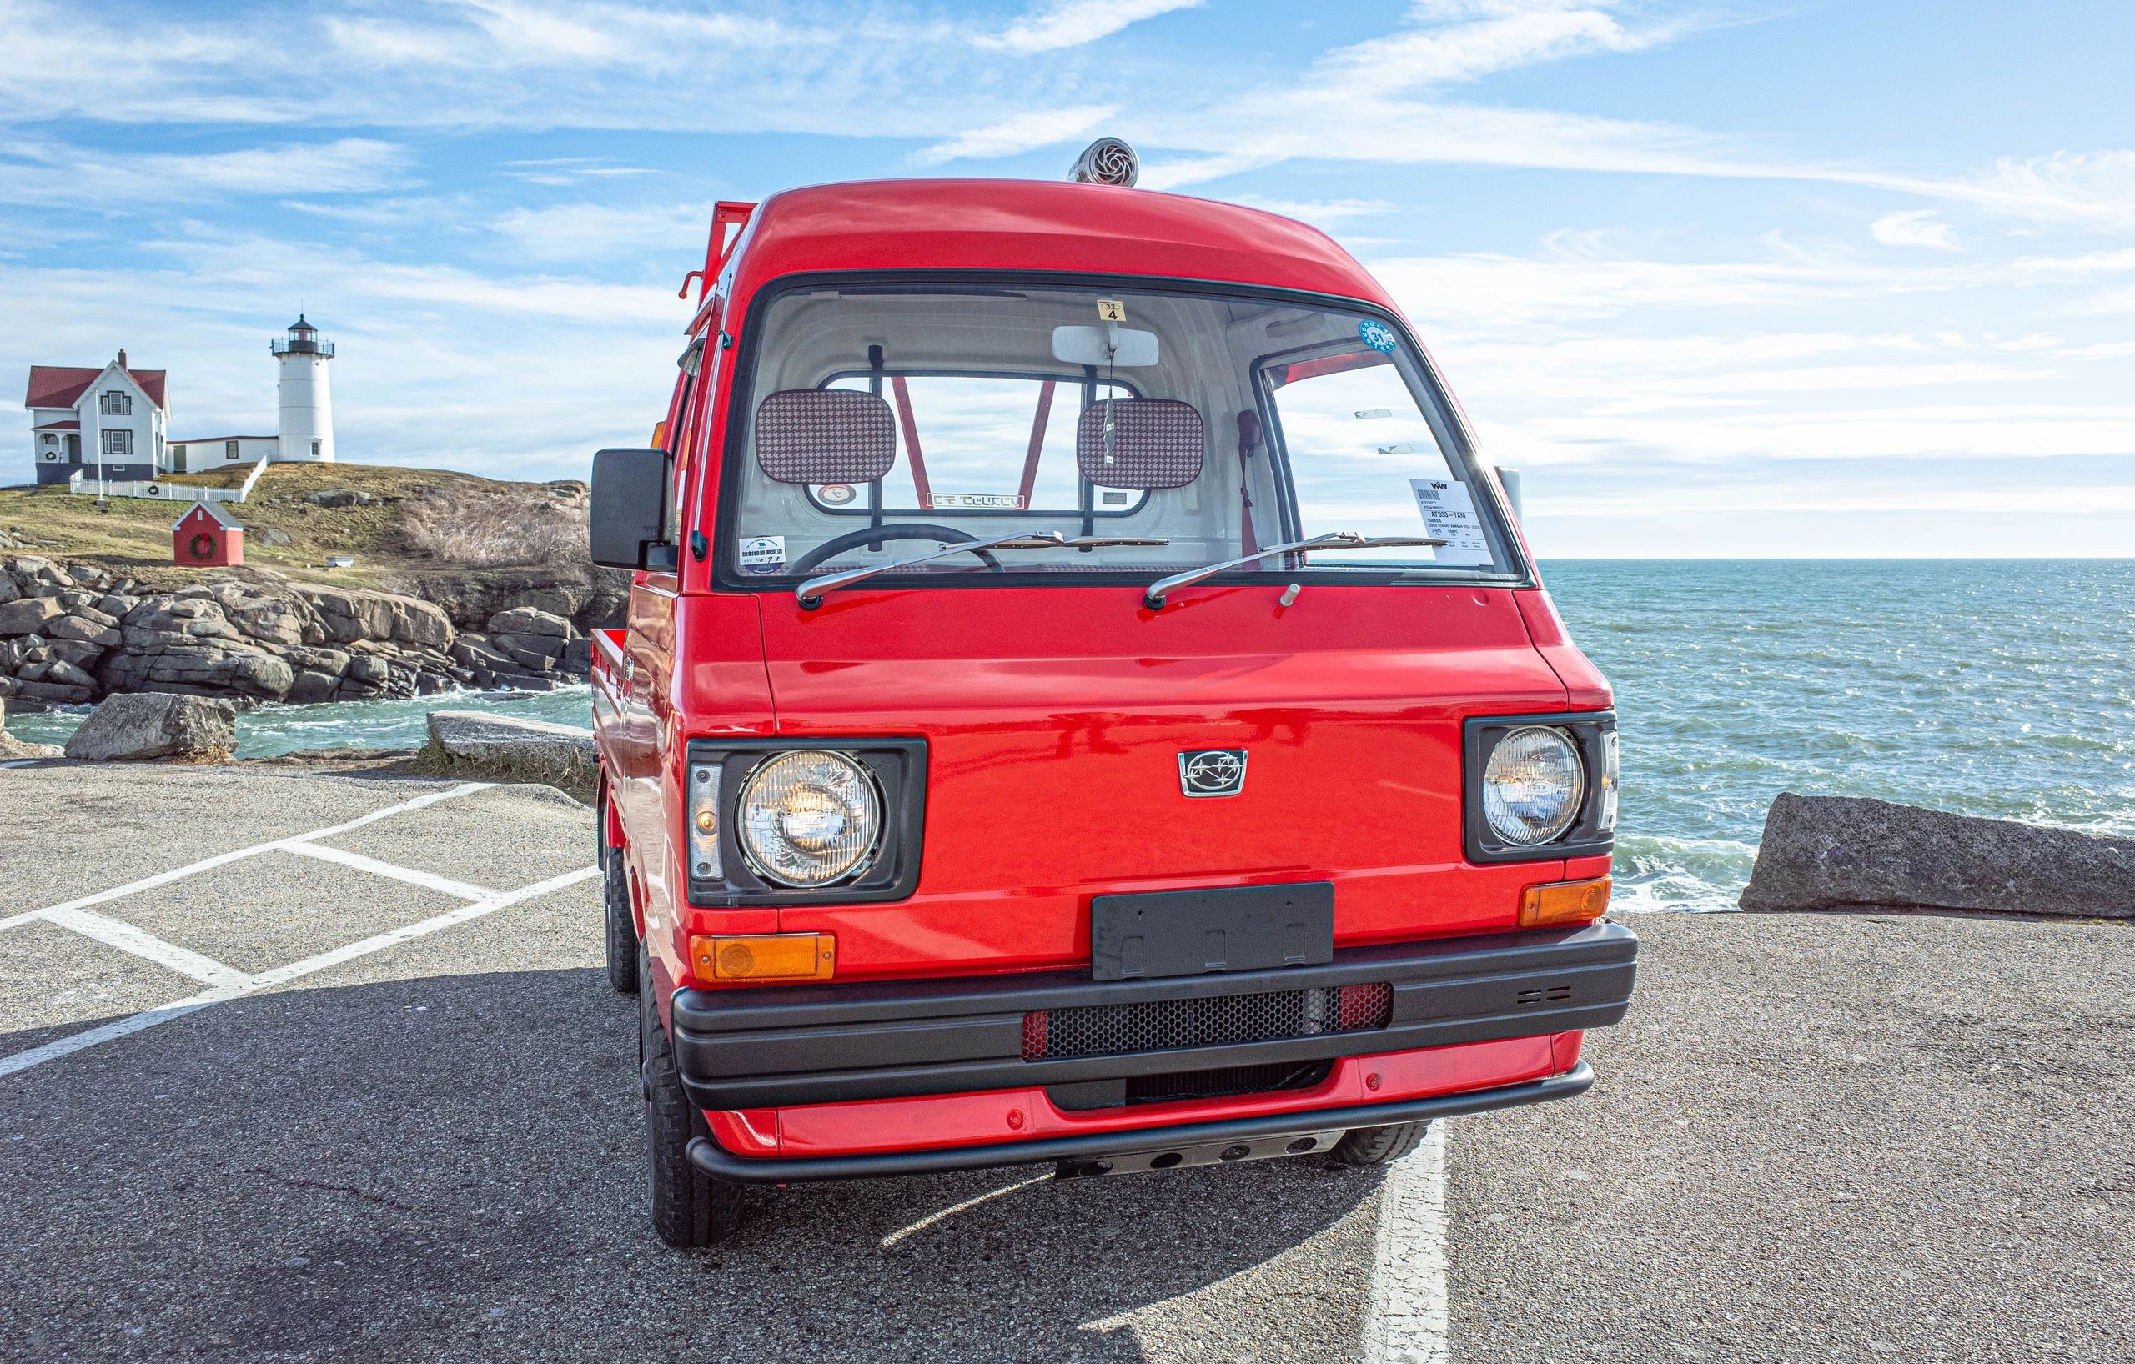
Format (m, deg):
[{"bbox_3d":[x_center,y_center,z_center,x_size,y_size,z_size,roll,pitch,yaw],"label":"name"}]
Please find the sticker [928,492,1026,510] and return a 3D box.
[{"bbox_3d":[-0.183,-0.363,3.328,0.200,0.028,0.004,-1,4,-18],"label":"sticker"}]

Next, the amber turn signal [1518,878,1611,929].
[{"bbox_3d":[0.736,0.325,2.440,0.185,0.062,0.055,-1,4,-18],"label":"amber turn signal"}]

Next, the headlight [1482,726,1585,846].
[{"bbox_3d":[0.674,0.153,2.418,0.180,0.180,0.080,-1,4,-18],"label":"headlight"}]

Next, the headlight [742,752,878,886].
[{"bbox_3d":[-0.333,0.175,2.133,0.180,0.178,0.080,-1,4,-16],"label":"headlight"}]

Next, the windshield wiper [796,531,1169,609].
[{"bbox_3d":[-0.106,-0.164,2.278,0.525,0.055,0.060,-9,-26,-17],"label":"windshield wiper"}]

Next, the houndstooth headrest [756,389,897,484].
[{"bbox_3d":[-0.453,-0.464,3.129,0.262,0.175,0.090,-1,4,-18],"label":"houndstooth headrest"}]

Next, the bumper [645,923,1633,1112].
[{"bbox_3d":[0.175,0.438,2.270,1.400,0.150,0.200,-1,4,-18],"label":"bumper"}]

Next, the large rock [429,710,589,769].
[{"bbox_3d":[-2.950,0.345,9.400,1.350,0.340,0.580,2,5,27],"label":"large rock"}]

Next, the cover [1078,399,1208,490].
[{"bbox_3d":[0.148,-0.497,3.470,0.270,0.185,0.095,-1,4,-16],"label":"cover"}]

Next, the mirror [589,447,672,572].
[{"bbox_3d":[-0.649,-0.258,2.475,0.122,0.178,0.060,0,4,-6],"label":"mirror"}]

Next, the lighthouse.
[{"bbox_3d":[-64.100,-24.600,139.000,5.200,12.500,5.200,-2,5,-25],"label":"lighthouse"}]

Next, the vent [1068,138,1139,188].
[{"bbox_3d":[0.071,-0.955,3.123,0.098,0.100,0.160,-1,4,-18],"label":"vent"}]

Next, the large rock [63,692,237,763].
[{"bbox_3d":[-5.392,0.240,9.750,0.900,0.380,0.650,-2,5,-27],"label":"large rock"}]

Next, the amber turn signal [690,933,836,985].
[{"bbox_3d":[-0.389,0.353,2.121,0.182,0.062,0.050,-1,4,-10],"label":"amber turn signal"}]

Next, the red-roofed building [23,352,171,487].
[{"bbox_3d":[-80.308,-21.861,137.000,10.500,11.000,9.000,-2,5,-21],"label":"red-roofed building"}]

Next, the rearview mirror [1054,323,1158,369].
[{"bbox_3d":[0.059,-0.525,2.590,0.180,0.060,0.040,-2,5,-24],"label":"rearview mirror"}]

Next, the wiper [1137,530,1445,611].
[{"bbox_3d":[0.342,-0.170,2.405,0.535,0.055,0.060,-11,-25,-28],"label":"wiper"}]

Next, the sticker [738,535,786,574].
[{"bbox_3d":[-0.411,-0.171,2.239,0.065,0.058,0.003,-1,-23,-12],"label":"sticker"}]

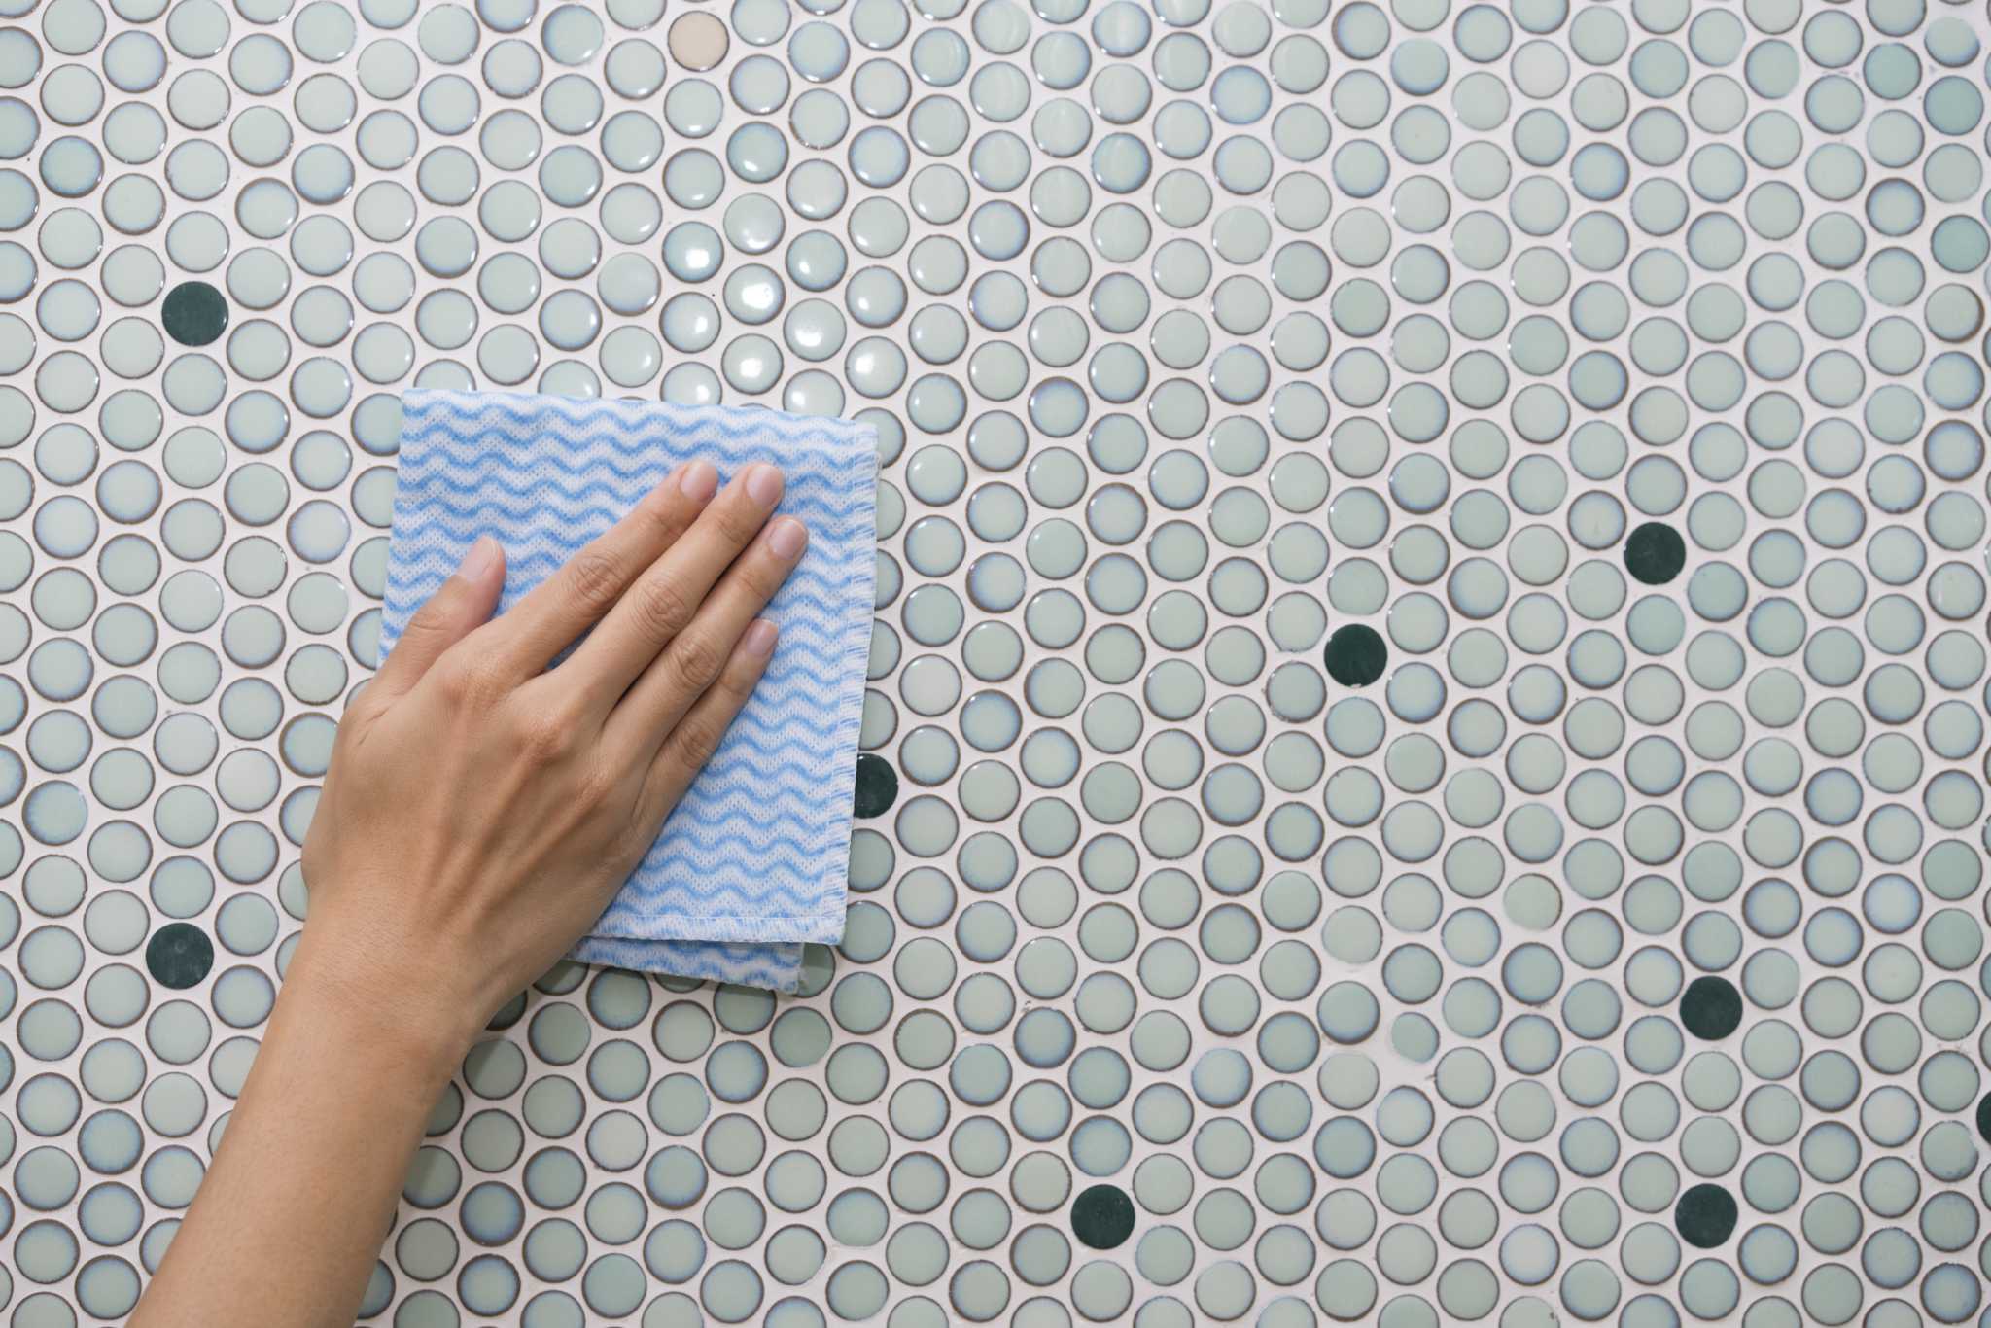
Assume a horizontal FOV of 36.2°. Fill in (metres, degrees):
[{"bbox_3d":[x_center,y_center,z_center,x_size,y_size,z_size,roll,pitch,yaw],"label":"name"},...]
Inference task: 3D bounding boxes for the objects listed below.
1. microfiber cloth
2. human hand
[{"bbox_3d":[-0.108,0.006,0.877,0.140,0.167,0.015,5,-2,-3],"label":"microfiber cloth"},{"bbox_3d":[-0.124,0.014,0.856,0.096,0.188,0.050,36,-3,-2],"label":"human hand"}]

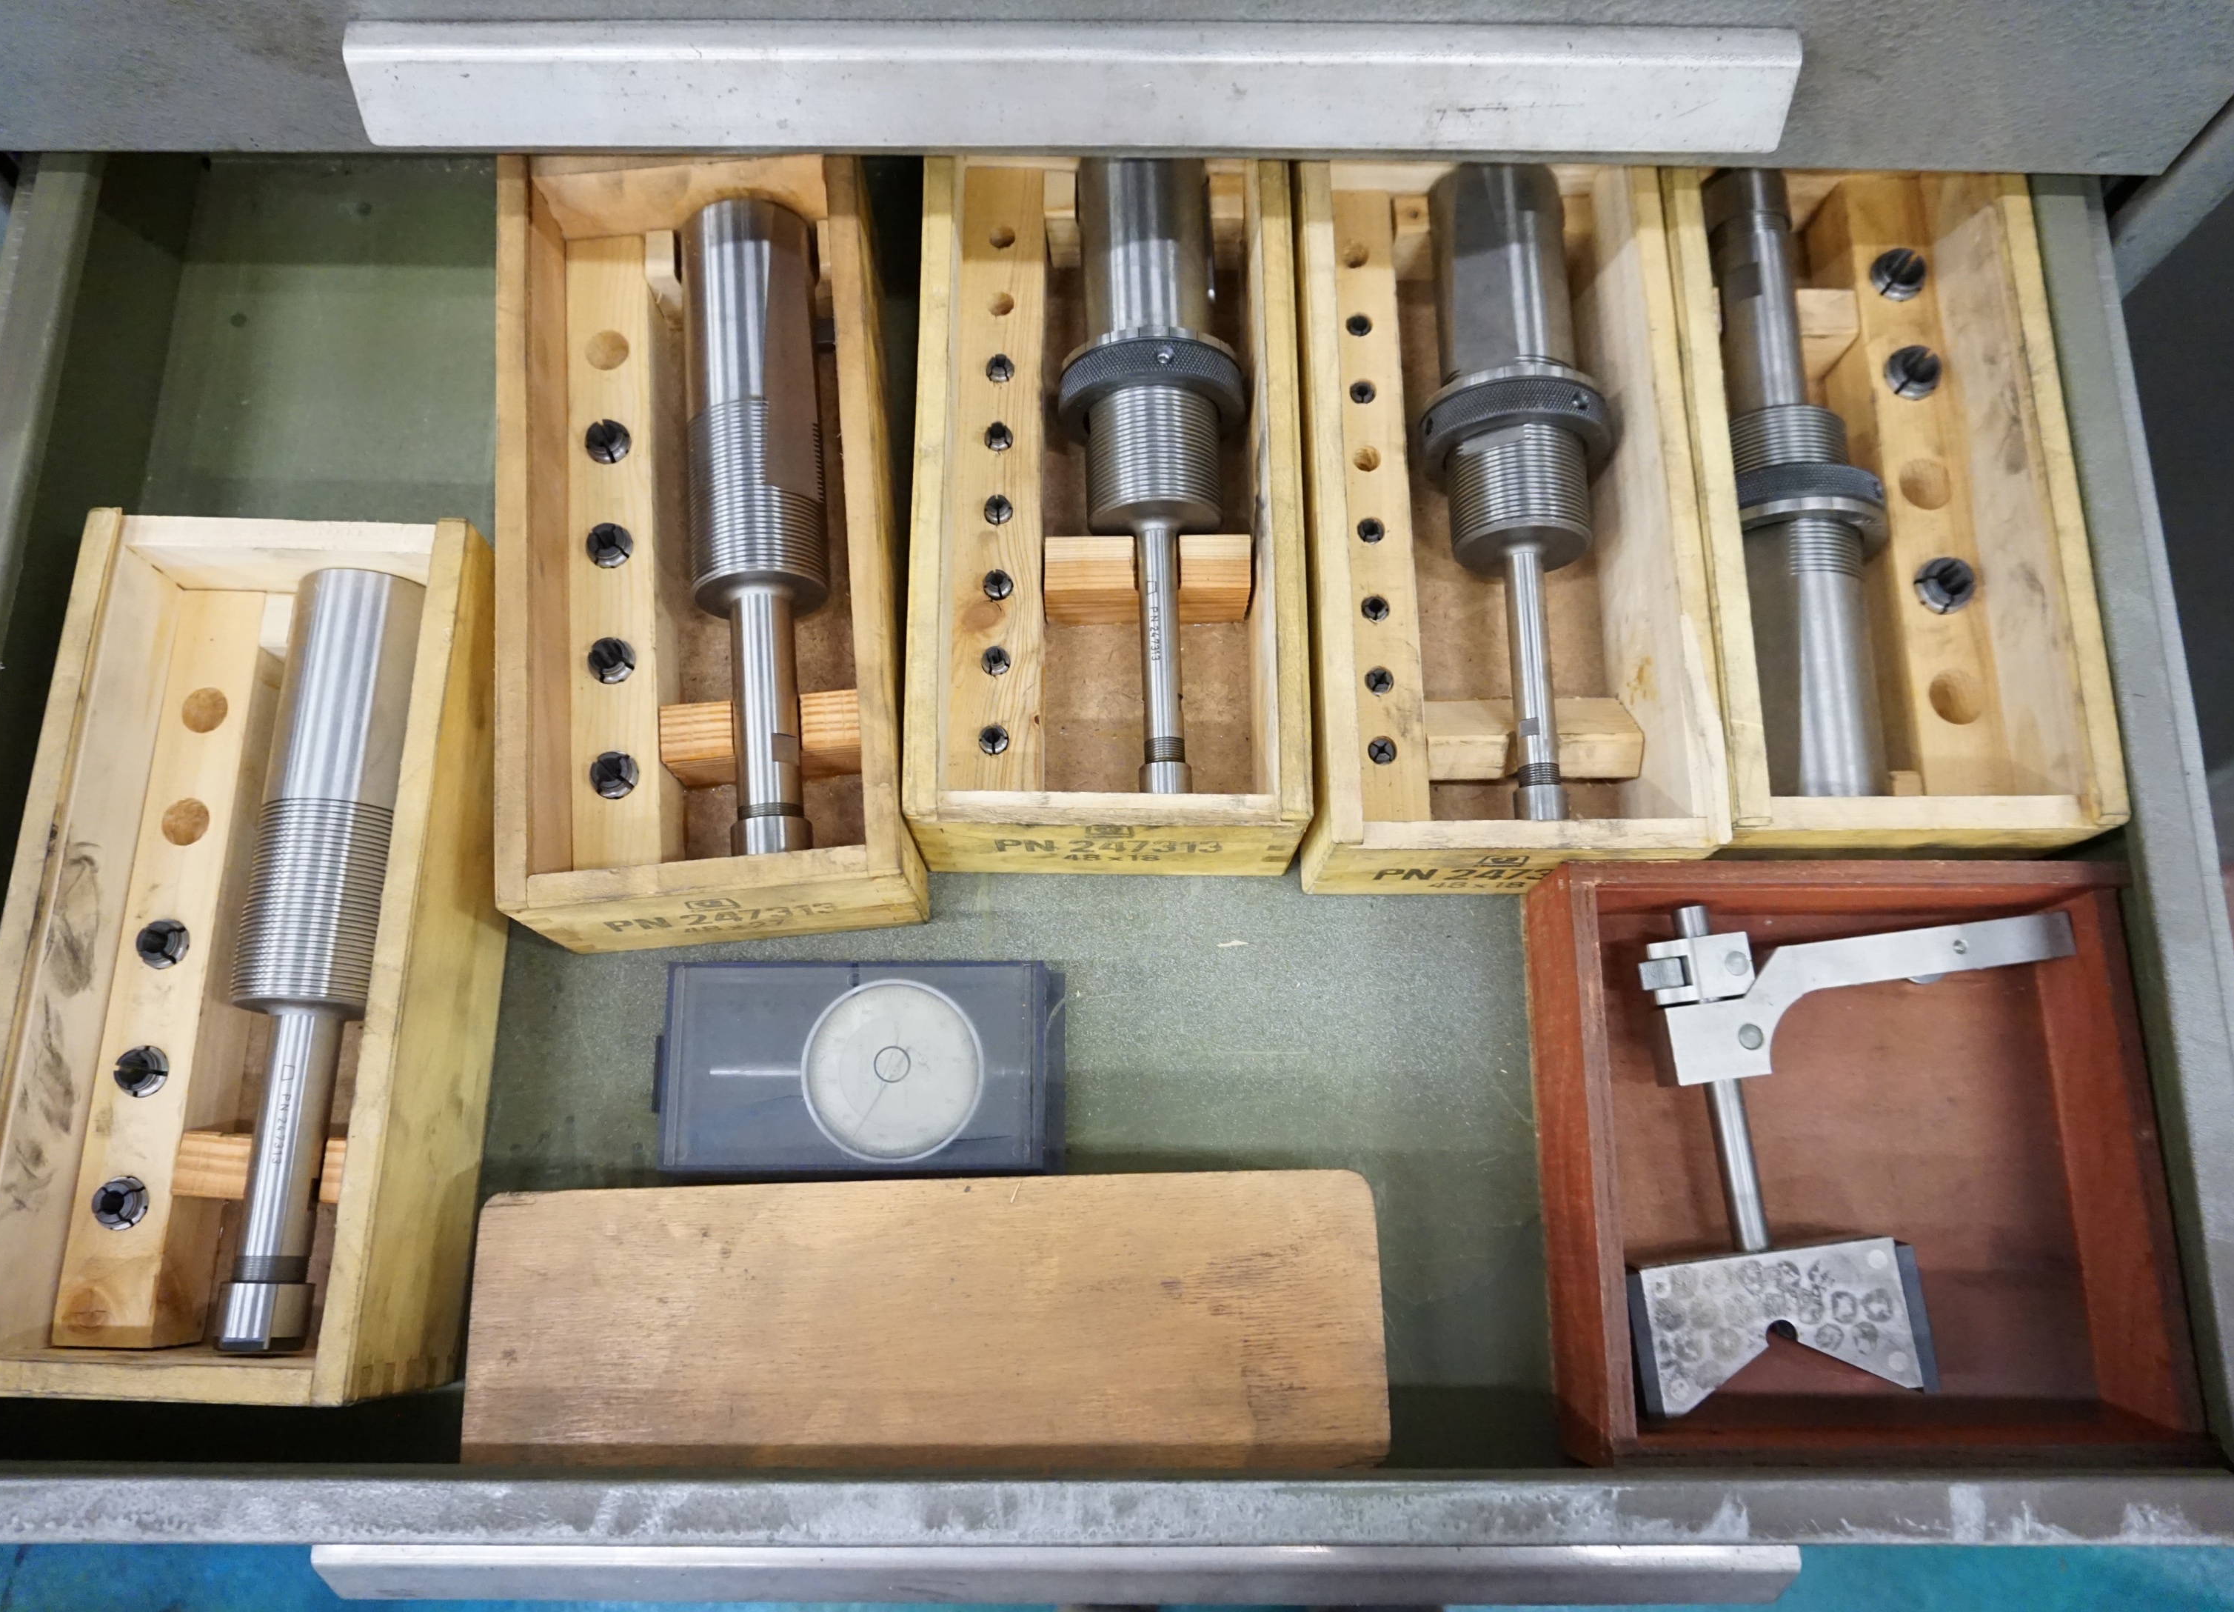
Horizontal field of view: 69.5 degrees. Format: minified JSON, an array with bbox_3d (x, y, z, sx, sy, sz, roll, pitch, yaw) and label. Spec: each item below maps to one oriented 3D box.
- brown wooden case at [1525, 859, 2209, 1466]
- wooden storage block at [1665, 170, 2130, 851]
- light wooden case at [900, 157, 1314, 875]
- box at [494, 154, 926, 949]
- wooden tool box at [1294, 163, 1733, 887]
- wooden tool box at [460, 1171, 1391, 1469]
[{"bbox_3d":[0.233,0.114,0.520,0.176,0.055,0.182,0,75,0],"label":"brown wooden case"},{"bbox_3d":[0.252,-0.115,0.569,0.123,0.077,0.269,0,75,0],"label":"wooden storage block"},{"bbox_3d":[-0.003,-0.116,0.568,0.126,0.077,0.269,0,75,0],"label":"light wooden case"},{"bbox_3d":[-0.139,-0.094,0.560,0.122,0.079,0.269,-5,75,-2],"label":"box"},{"bbox_3d":[0.127,-0.109,0.567,0.124,0.076,0.269,0,75,0],"label":"wooden tool box"},{"bbox_3d":[-0.056,0.161,0.503,0.270,0.059,0.085,-1,75,-1],"label":"wooden tool box"}]

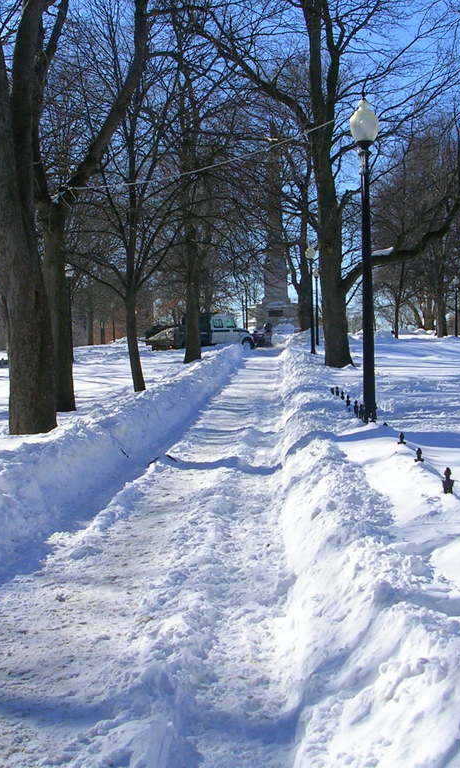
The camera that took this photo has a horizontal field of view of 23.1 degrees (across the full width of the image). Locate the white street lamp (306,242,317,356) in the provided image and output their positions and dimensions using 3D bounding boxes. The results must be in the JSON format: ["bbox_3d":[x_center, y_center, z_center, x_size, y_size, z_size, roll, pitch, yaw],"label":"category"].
[{"bbox_3d":[3.275,-3.403,45.000,0.410,4.500,0.410,-1,1,0],"label":"white street lamp"}]

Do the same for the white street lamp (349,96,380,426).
[{"bbox_3d":[1.971,-1.787,16.200,0.410,4.660,0.410,-1,1,0],"label":"white street lamp"}]

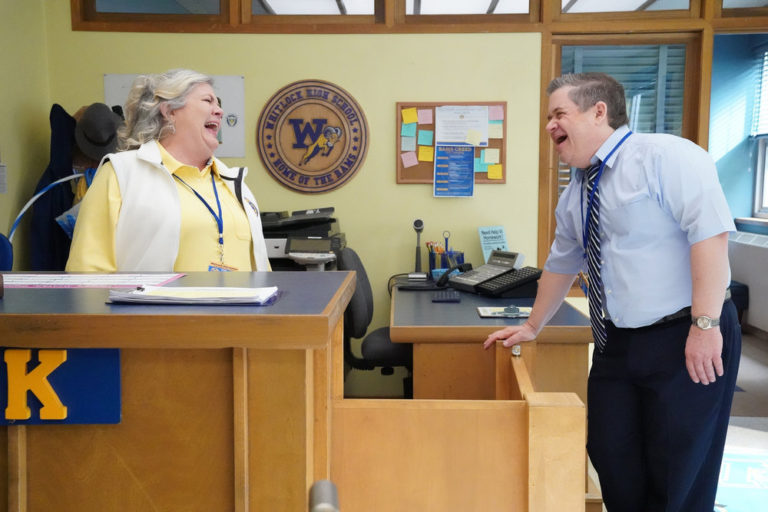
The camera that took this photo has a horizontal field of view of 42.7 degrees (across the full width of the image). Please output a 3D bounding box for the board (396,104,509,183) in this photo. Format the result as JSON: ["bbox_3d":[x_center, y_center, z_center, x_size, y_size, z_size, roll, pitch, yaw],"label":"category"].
[{"bbox_3d":[0.361,-0.608,5.293,0.605,0.447,0.025,0,5,1],"label":"board"}]

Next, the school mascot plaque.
[{"bbox_3d":[-0.383,-0.642,5.292,0.615,0.620,0.035,0,5,1],"label":"school mascot plaque"}]

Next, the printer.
[{"bbox_3d":[-0.452,-0.006,4.973,0.500,0.480,0.500,0,5,1],"label":"printer"}]

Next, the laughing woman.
[{"bbox_3d":[-0.600,0.265,2.840,0.560,1.596,0.420,-3,6,-34],"label":"laughing woman"}]

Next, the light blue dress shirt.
[{"bbox_3d":[0.664,-0.074,2.542,0.360,0.560,0.500,-14,13,-40],"label":"light blue dress shirt"}]

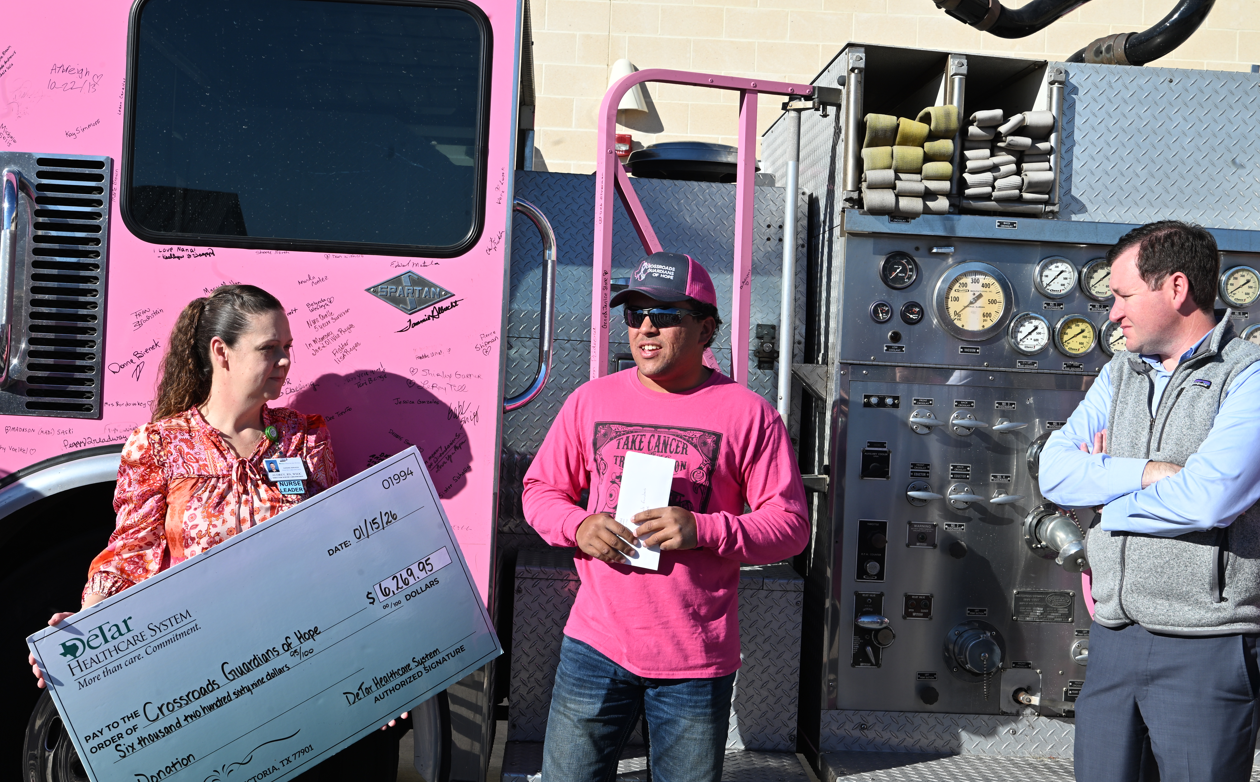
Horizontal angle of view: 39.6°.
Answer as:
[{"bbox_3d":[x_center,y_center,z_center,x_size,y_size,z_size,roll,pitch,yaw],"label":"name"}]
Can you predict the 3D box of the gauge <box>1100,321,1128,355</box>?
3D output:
[{"bbox_3d":[1.232,-0.135,4.387,0.103,0.103,0.034,3,-1,-4],"label":"gauge"}]

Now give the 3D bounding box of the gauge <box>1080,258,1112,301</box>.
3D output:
[{"bbox_3d":[1.184,-0.280,4.386,0.103,0.103,0.034,3,-1,-4],"label":"gauge"}]

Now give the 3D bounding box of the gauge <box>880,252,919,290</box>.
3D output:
[{"bbox_3d":[0.669,-0.300,4.354,0.093,0.093,0.028,3,-1,-4],"label":"gauge"}]

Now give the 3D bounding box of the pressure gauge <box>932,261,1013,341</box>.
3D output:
[{"bbox_3d":[0.855,-0.223,4.357,0.194,0.194,0.046,3,-1,-4],"label":"pressure gauge"}]

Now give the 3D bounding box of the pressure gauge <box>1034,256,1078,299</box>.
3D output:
[{"bbox_3d":[1.067,-0.285,4.378,0.103,0.103,0.034,3,-1,-4],"label":"pressure gauge"}]

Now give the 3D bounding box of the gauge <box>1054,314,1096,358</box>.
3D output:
[{"bbox_3d":[1.115,-0.139,4.379,0.103,0.103,0.034,3,-1,-4],"label":"gauge"}]

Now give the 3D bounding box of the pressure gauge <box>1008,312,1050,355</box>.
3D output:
[{"bbox_3d":[0.996,-0.143,4.371,0.103,0.103,0.034,3,-1,-4],"label":"pressure gauge"}]

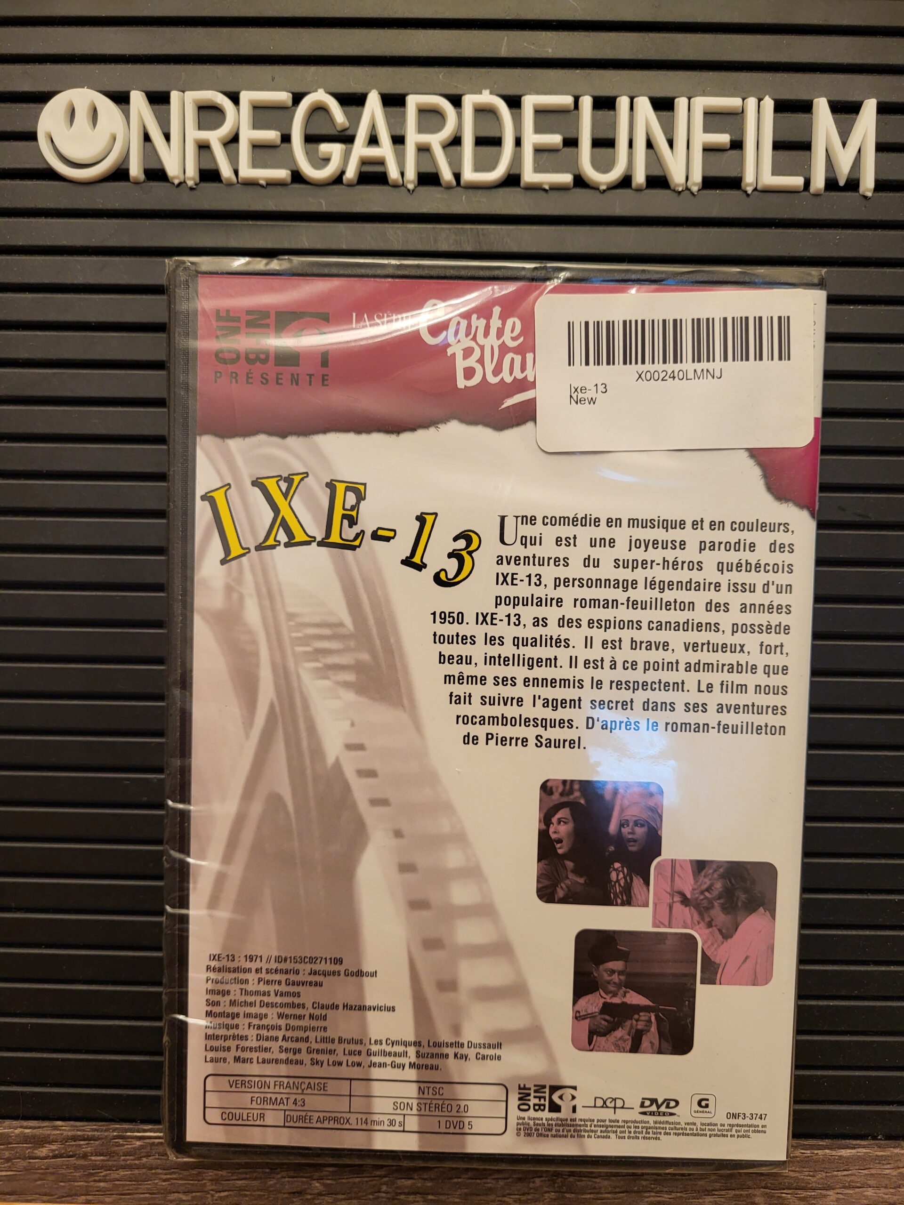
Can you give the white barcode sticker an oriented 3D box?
[{"bbox_3d":[0.046,-0.048,0.187,0.058,0.032,0.001,-1,2,0],"label":"white barcode sticker"}]

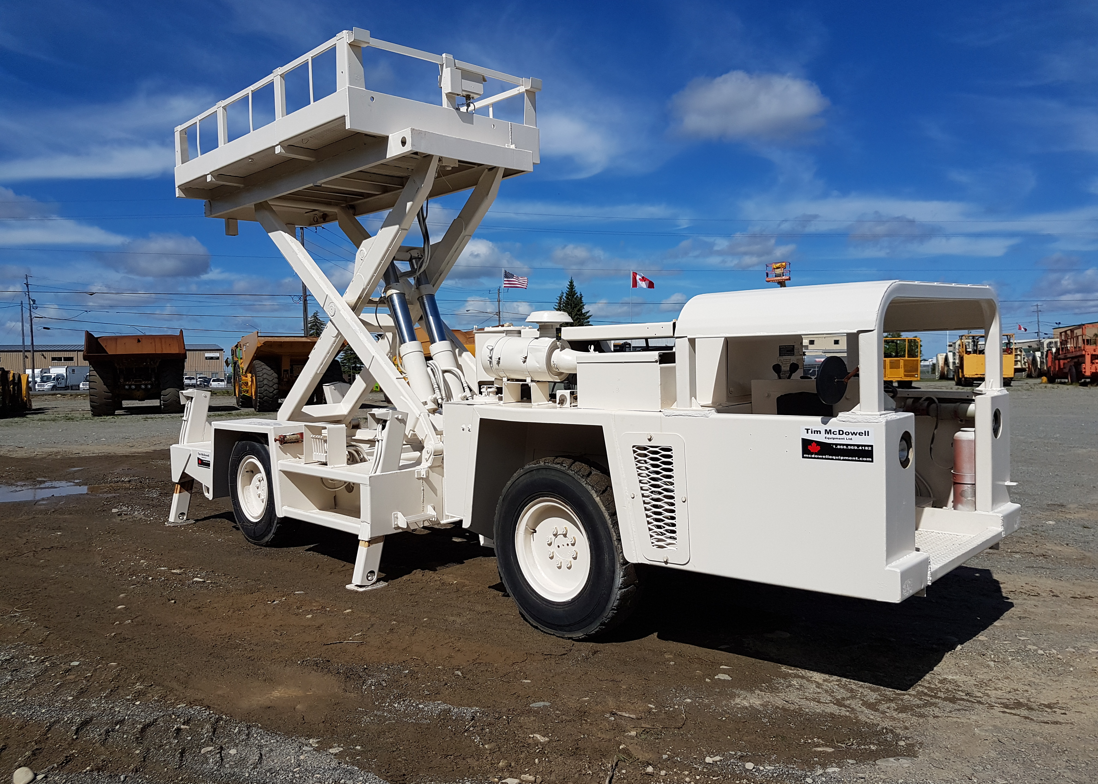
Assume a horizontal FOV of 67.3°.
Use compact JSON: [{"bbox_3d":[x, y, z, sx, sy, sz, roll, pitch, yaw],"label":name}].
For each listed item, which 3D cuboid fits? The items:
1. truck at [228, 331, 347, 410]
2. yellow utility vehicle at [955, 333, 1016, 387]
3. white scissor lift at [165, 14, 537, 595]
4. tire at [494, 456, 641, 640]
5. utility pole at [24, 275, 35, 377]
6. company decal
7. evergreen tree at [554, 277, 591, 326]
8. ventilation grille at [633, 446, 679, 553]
[{"bbox_3d":[-10.500,-0.780,32.200,2.900,2.700,9.000,-3,3,-27],"label":"truck"},{"bbox_3d":[21.200,-1.580,40.300,2.100,2.500,6.000,0,3,24],"label":"yellow utility vehicle"},{"bbox_3d":[-2.018,-0.650,7.707,3.978,3.875,2.036,1,5,45],"label":"white scissor lift"},{"bbox_3d":[0.090,0.891,4.751,1.000,1.000,0.270,1,5,45],"label":"tire"},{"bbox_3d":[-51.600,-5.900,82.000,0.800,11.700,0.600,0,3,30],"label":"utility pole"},{"bbox_3d":[1.191,0.215,3.417,0.318,0.139,0.008,1,5,45],"label":"company decal"},{"bbox_3d":[2.400,-6.600,85.000,4.500,10.200,4.500,-1,3,0],"label":"evergreen tree"},{"bbox_3d":[0.536,0.521,4.121,0.259,0.515,0.030,1,5,45],"label":"ventilation grille"}]

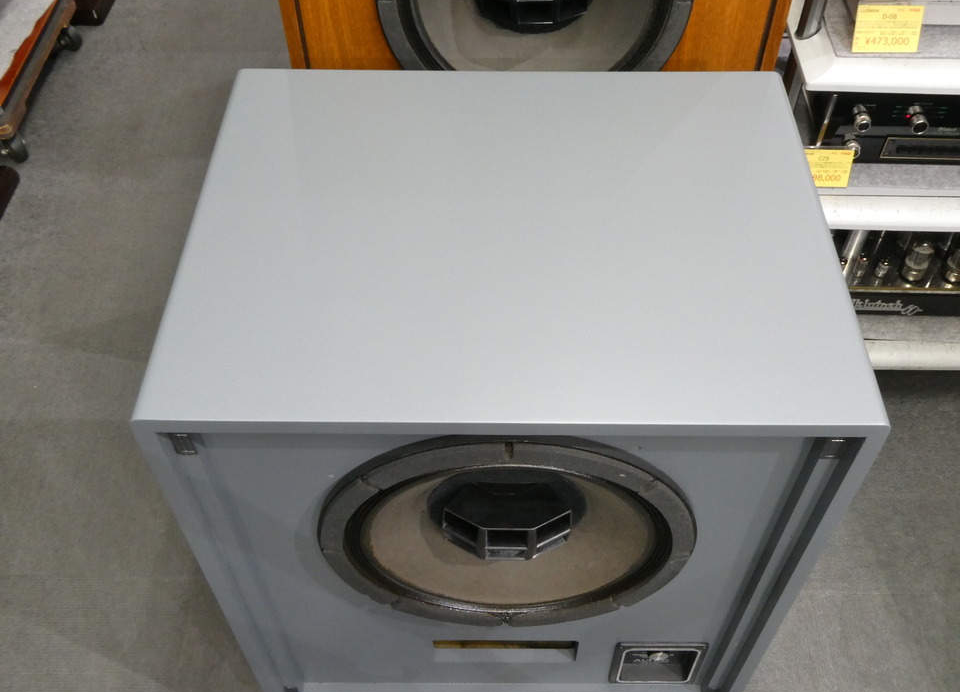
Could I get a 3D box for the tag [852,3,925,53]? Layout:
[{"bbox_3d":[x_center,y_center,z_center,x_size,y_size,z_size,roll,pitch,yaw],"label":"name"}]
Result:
[{"bbox_3d":[0.563,-0.436,1.262,0.089,0.061,0.004,1,20,1],"label":"tag"}]

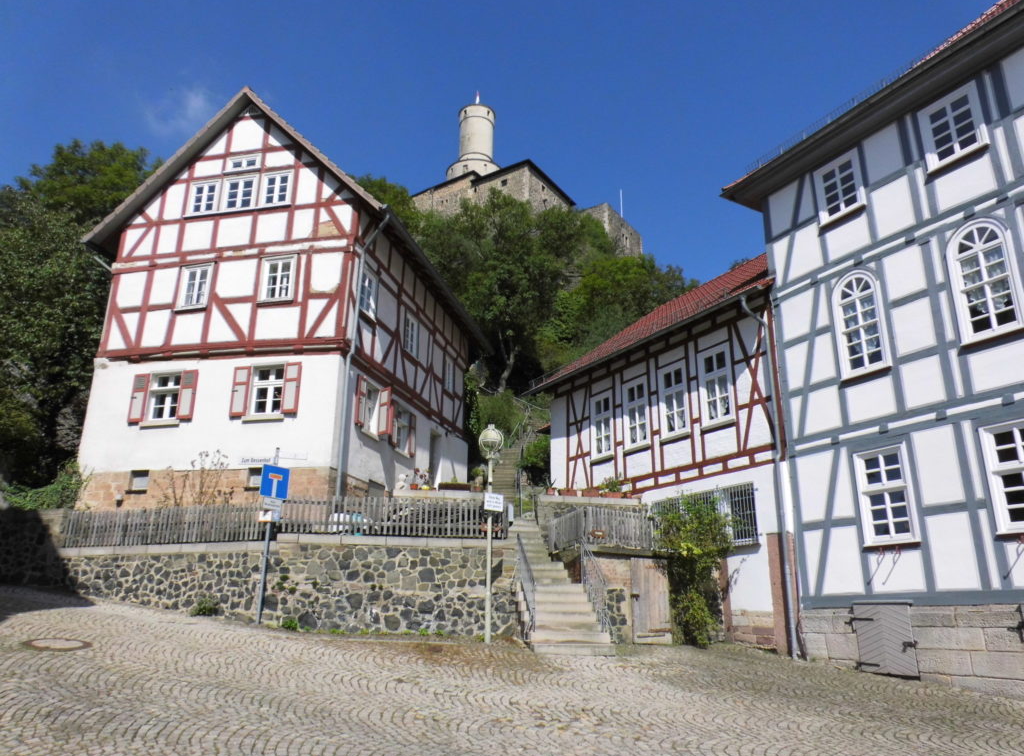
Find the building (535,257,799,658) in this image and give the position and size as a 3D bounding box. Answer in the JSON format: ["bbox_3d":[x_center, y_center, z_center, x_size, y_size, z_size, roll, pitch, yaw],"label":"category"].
[{"bbox_3d":[6.049,1.593,19.122,7.500,10.050,9.593,9,-19,-26],"label":"building"}]

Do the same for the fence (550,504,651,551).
[{"bbox_3d":[2.021,3.721,17.689,1.723,0.836,3.052,5,-18,-13],"label":"fence"}]

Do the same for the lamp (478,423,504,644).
[{"bbox_3d":[-0.382,2.779,13.585,0.430,3.972,0.430,1,-17,0],"label":"lamp"}]

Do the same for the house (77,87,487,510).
[{"bbox_3d":[-6.138,-0.711,23.032,8.684,11.858,10.224,-3,-18,12],"label":"house"}]

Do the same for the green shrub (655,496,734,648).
[{"bbox_3d":[3.681,3.878,14.937,0.950,2.922,1.300,9,-19,-26],"label":"green shrub"}]

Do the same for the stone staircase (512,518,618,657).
[{"bbox_3d":[0.592,4.137,15.526,1.400,2.880,5.200,4,-18,-10],"label":"stone staircase"}]

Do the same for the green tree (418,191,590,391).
[{"bbox_3d":[-0.392,-4.750,39.167,8.837,11.273,8.500,1,-17,0],"label":"green tree"}]

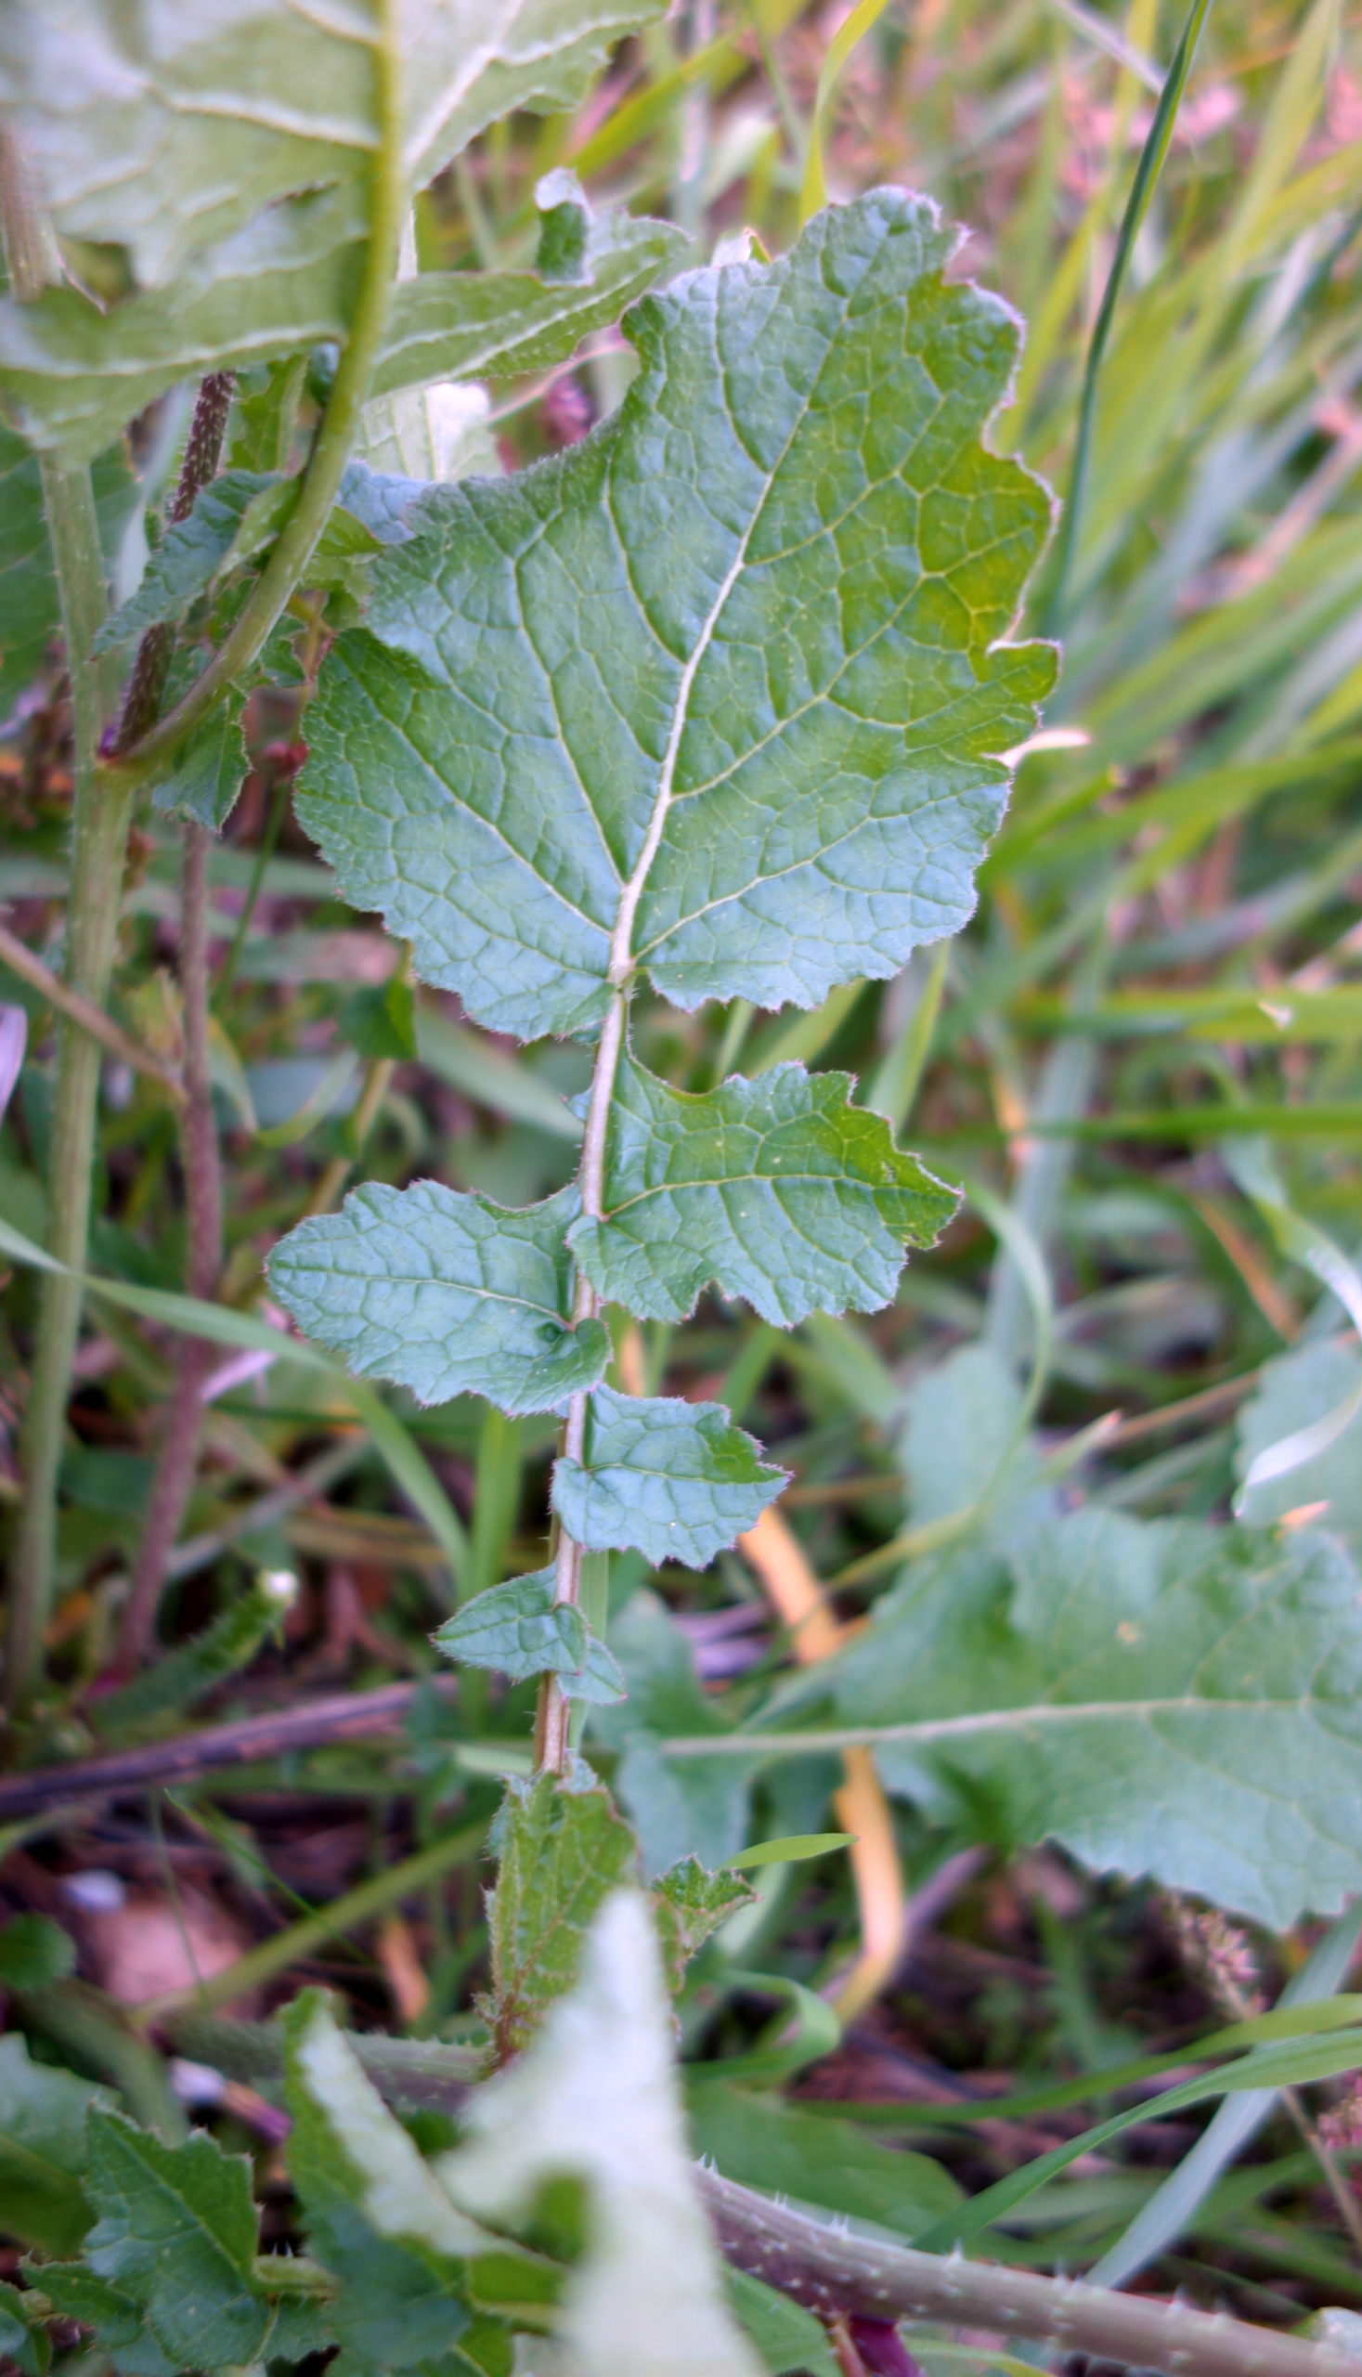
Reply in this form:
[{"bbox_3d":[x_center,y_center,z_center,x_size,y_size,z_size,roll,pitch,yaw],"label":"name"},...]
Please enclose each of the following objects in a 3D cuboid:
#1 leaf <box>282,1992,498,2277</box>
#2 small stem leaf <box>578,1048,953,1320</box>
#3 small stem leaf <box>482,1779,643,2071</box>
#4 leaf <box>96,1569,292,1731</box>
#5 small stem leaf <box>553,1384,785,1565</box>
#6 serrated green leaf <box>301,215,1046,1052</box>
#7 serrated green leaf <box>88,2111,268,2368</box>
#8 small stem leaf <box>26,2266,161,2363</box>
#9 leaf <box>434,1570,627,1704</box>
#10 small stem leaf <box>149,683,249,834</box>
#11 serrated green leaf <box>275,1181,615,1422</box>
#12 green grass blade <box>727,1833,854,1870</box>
[{"bbox_3d":[-0.039,0.128,0.250,0.025,0.018,0.037,-21,84,-4],"label":"leaf"},{"bbox_3d":[0.011,0.000,0.250,0.053,0.016,0.038,0,82,-6],"label":"small stem leaf"},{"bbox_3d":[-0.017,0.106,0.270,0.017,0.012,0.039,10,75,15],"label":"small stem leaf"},{"bbox_3d":[-0.090,0.085,0.340,0.043,0.010,0.011,-38,73,-14],"label":"leaf"},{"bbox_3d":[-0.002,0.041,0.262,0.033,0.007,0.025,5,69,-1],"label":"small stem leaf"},{"bbox_3d":[-0.001,-0.079,0.255,0.098,0.128,0.028,18,-5,4],"label":"serrated green leaf"},{"bbox_3d":[-0.075,0.156,0.275,0.027,0.013,0.034,0,57,-7],"label":"serrated green leaf"},{"bbox_3d":[-0.078,0.149,0.245,0.017,0.007,0.009,14,53,3],"label":"small stem leaf"},{"bbox_3d":[-0.021,0.062,0.255,0.027,0.010,0.018,0,76,6],"label":"leaf"},{"bbox_3d":[-0.068,-0.061,0.262,0.012,0.007,0.021,-14,77,-22],"label":"small stem leaf"},{"bbox_3d":[-0.033,0.015,0.250,0.047,0.014,0.031,9,79,5],"label":"serrated green leaf"},{"bbox_3d":[0.015,0.093,0.260,0.019,0.004,0.003,-14,69,-6],"label":"green grass blade"}]

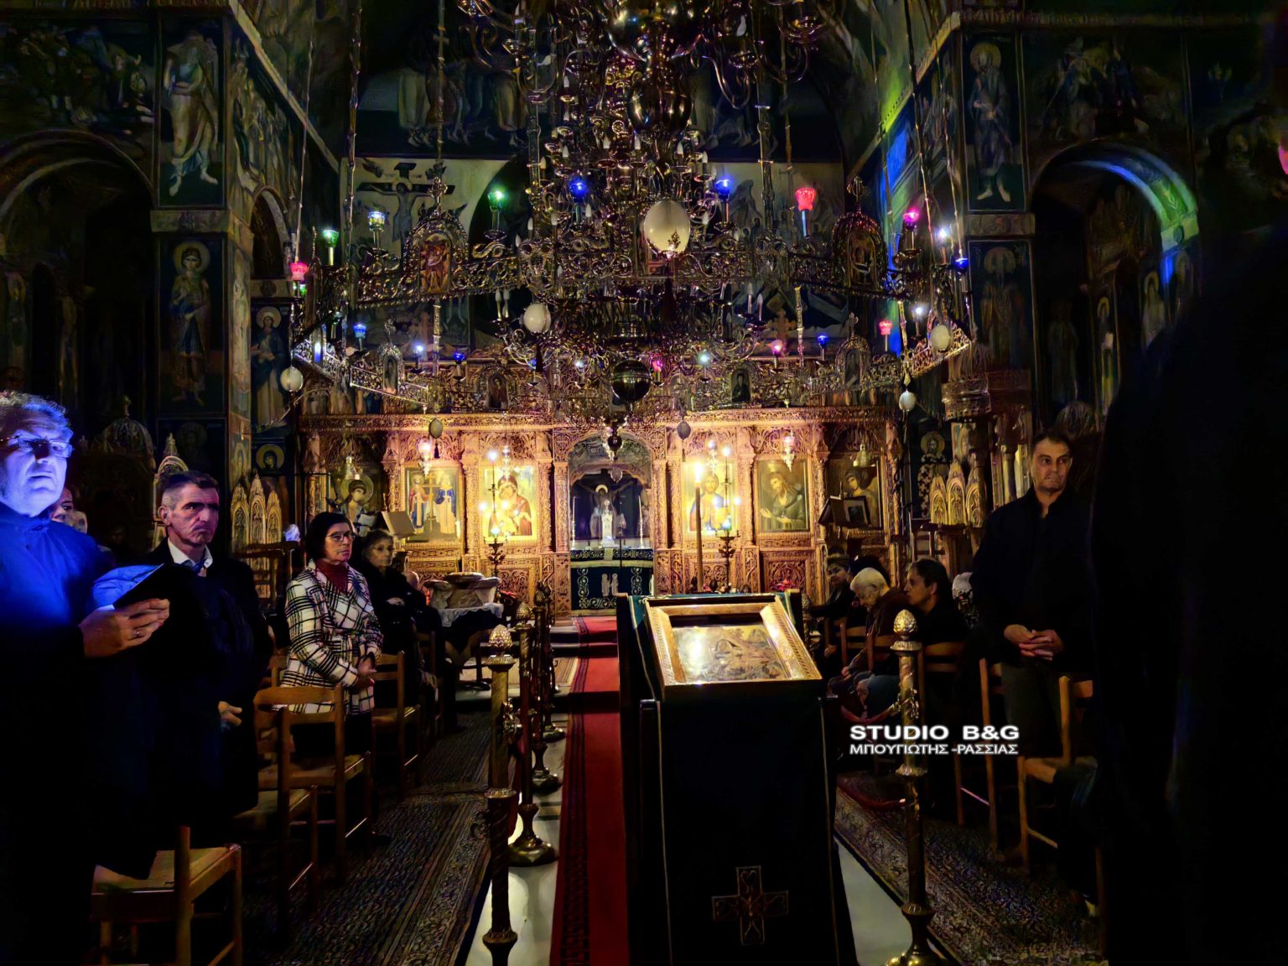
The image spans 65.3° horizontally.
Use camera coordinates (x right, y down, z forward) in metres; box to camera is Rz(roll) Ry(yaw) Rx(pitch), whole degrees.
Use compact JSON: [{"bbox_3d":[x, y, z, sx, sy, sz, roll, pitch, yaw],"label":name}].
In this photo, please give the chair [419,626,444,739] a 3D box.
[{"bbox_3d":[-1.607,1.450,7.016,0.420,0.840,0.450,-1,-3,-1],"label":"chair"}]

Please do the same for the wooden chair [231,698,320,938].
[{"bbox_3d":[-1.529,1.264,3.922,0.420,0.840,0.450,-1,-3,-4],"label":"wooden chair"}]

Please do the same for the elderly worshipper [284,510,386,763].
[{"bbox_3d":[-1.490,0.939,4.867,0.330,1.600,0.480,-3,-4,30],"label":"elderly worshipper"}]

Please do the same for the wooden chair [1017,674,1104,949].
[{"bbox_3d":[1.802,1.178,4.031,0.420,0.860,0.450,-1,-3,-3],"label":"wooden chair"}]

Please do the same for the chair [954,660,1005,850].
[{"bbox_3d":[1.749,1.221,4.726,0.420,0.860,0.450,-1,-3,-3],"label":"chair"}]

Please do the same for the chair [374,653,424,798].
[{"bbox_3d":[-1.534,1.378,5.820,0.420,0.840,0.450,-1,-3,-1],"label":"chair"}]

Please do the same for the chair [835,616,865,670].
[{"bbox_3d":[1.483,1.345,6.731,0.420,0.860,0.450,-1,-3,-3],"label":"chair"}]

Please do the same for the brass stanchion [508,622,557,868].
[{"bbox_3d":[-0.508,1.116,4.567,0.250,1.135,0.250,-1,-3,-4],"label":"brass stanchion"}]

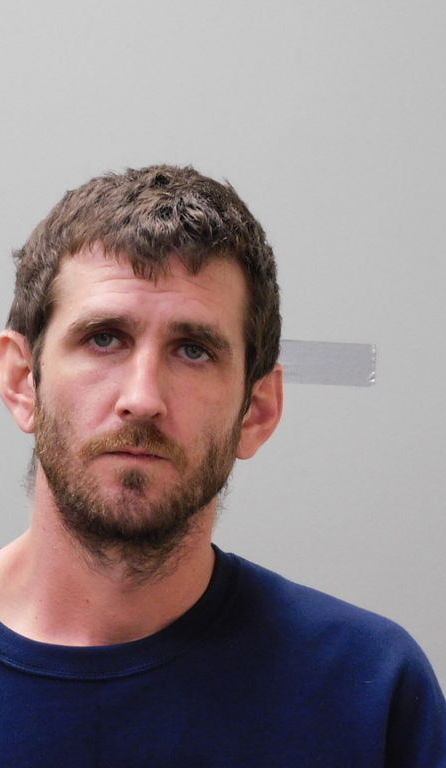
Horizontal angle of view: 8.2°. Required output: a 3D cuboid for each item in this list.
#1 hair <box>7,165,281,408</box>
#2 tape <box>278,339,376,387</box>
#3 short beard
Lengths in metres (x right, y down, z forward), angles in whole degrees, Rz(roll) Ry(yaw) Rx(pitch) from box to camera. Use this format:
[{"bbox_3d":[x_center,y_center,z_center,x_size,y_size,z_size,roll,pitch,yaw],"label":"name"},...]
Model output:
[{"bbox_3d":[-0.053,-0.061,2.165,0.187,0.185,0.205,8,-8,-2],"label":"hair"},{"bbox_3d":[0.090,-0.024,3.460,0.160,0.048,0.002,3,0,0],"label":"tape"},{"bbox_3d":[-0.057,0.074,2.090,0.140,0.115,0.105,8,-8,-2],"label":"short beard"}]

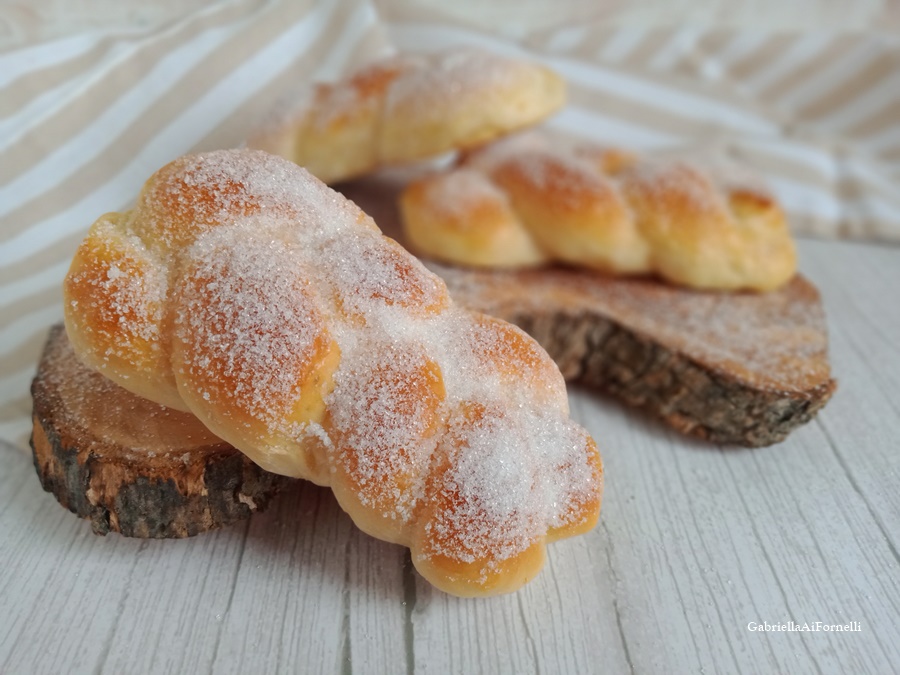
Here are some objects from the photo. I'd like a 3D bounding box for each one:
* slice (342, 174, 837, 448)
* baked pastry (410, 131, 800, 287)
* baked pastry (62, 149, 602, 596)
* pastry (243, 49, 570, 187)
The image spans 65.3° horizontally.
[{"bbox_3d":[0.031,-0.026,0.283,0.224,0.031,0.102,19,41,24],"label":"slice"},{"bbox_3d":[0.052,-0.049,0.256,0.137,0.038,0.069,8,38,11],"label":"baked pastry"},{"bbox_3d":[-0.023,0.006,0.184,0.145,0.041,0.076,35,52,-5],"label":"baked pastry"},{"bbox_3d":[-0.021,-0.103,0.311,0.140,0.038,0.071,-14,34,-2],"label":"pastry"}]

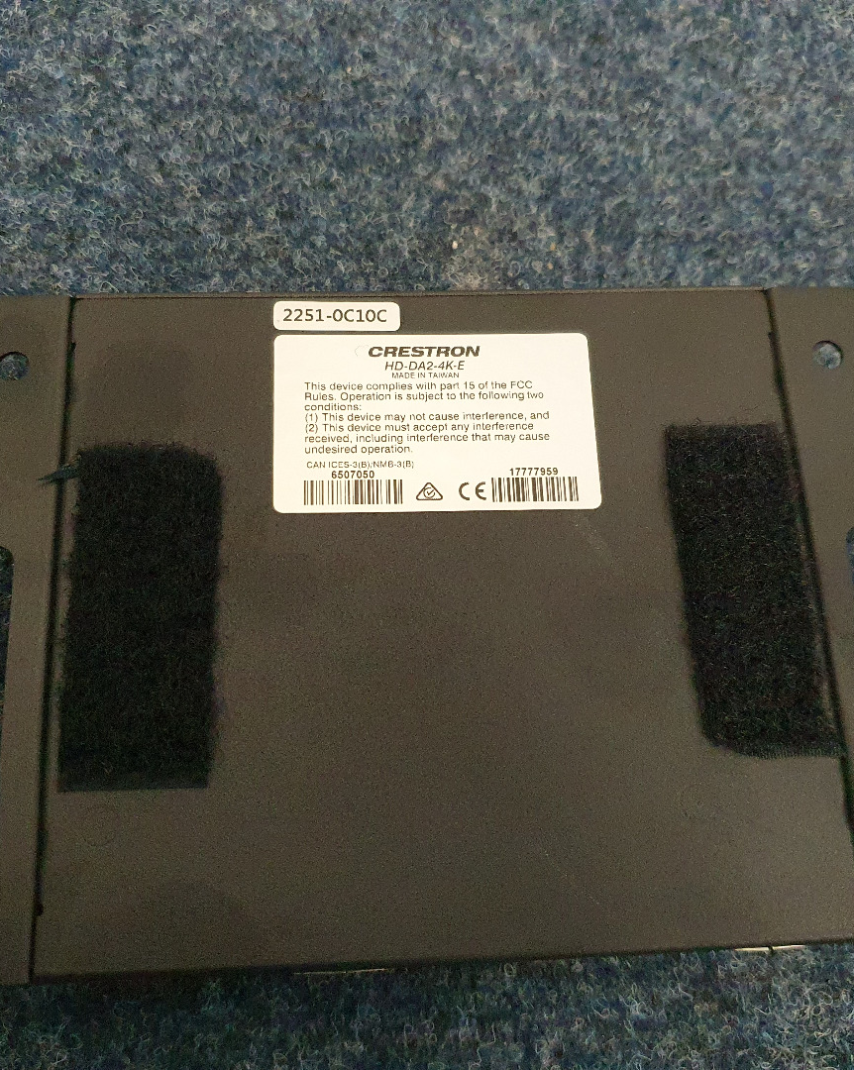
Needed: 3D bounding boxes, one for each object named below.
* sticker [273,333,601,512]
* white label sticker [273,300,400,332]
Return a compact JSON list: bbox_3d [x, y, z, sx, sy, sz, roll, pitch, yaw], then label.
[{"bbox_3d":[0.001,-0.018,0.172,0.051,0.001,0.031,-1,72,-4],"label":"sticker"},{"bbox_3d":[-0.015,-0.036,0.176,0.021,0.001,0.005,0,72,-3],"label":"white label sticker"}]

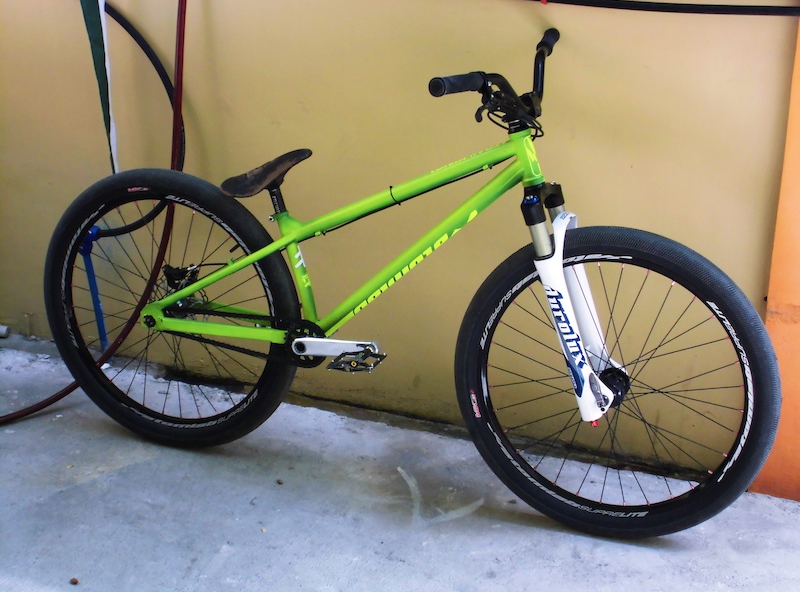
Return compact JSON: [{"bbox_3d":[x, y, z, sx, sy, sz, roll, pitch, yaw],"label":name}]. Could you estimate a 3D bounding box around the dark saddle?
[{"bbox_3d":[-0.277,-0.258,2.832,0.236,0.060,0.132,-17,10,27],"label":"dark saddle"}]

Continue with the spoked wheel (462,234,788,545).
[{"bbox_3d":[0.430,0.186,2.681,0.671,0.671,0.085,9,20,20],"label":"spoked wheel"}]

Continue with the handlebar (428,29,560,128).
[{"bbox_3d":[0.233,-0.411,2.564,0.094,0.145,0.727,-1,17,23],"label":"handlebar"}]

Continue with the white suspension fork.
[{"bbox_3d":[0.354,0.002,2.651,0.076,0.487,0.182,-14,11,26],"label":"white suspension fork"}]

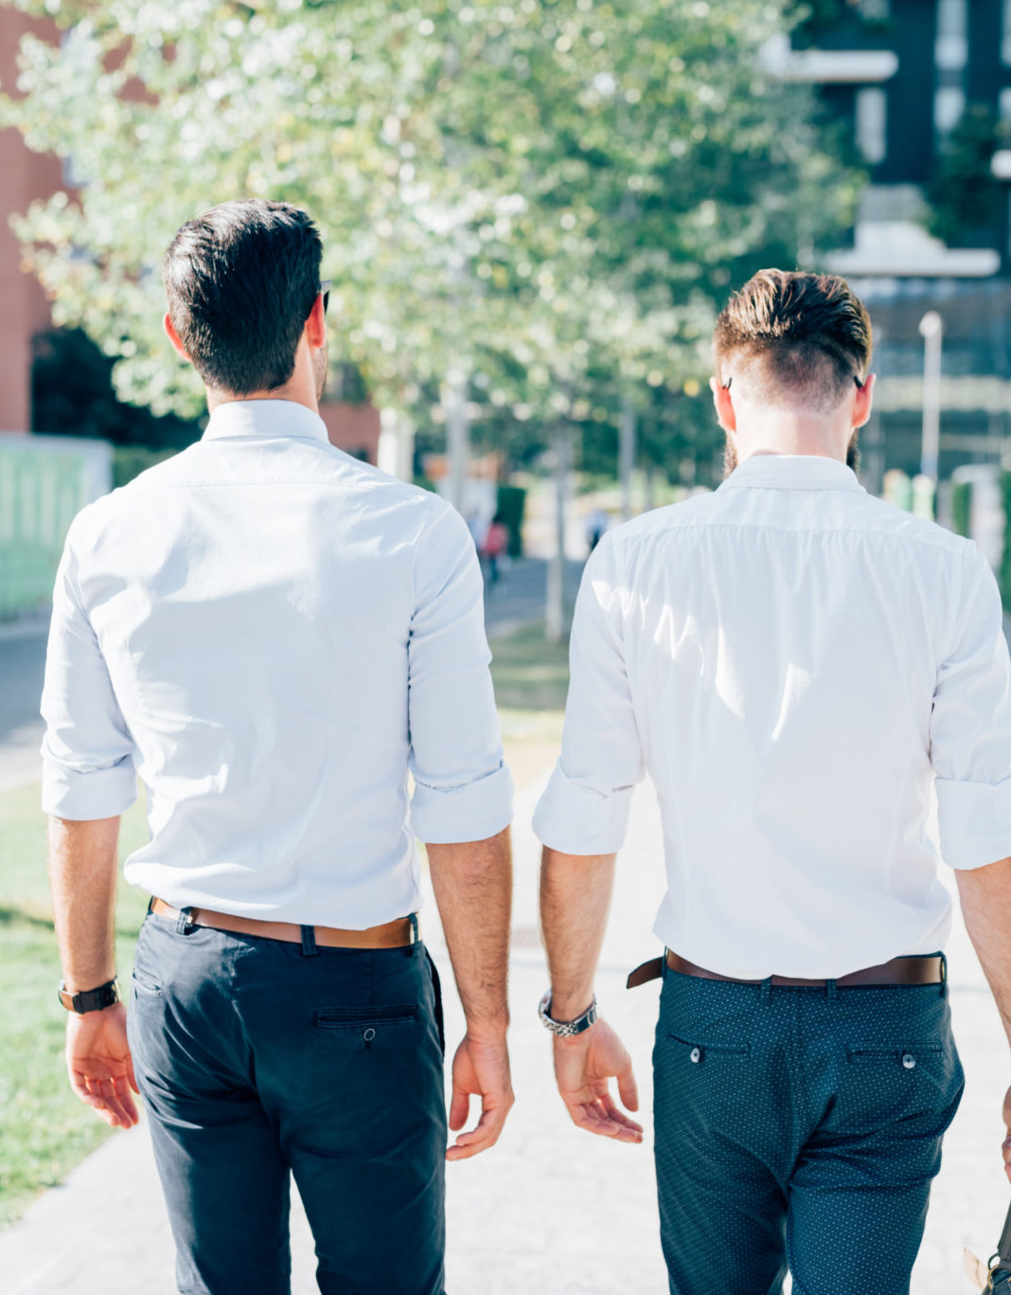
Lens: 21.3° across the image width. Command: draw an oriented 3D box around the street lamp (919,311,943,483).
[{"bbox_3d":[11.924,-5.964,76.000,0.400,7.200,0.450,-1,3,-26],"label":"street lamp"}]

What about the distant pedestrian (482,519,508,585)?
[{"bbox_3d":[-0.244,-2.215,62.000,0.520,1.620,0.380,1,3,8],"label":"distant pedestrian"}]

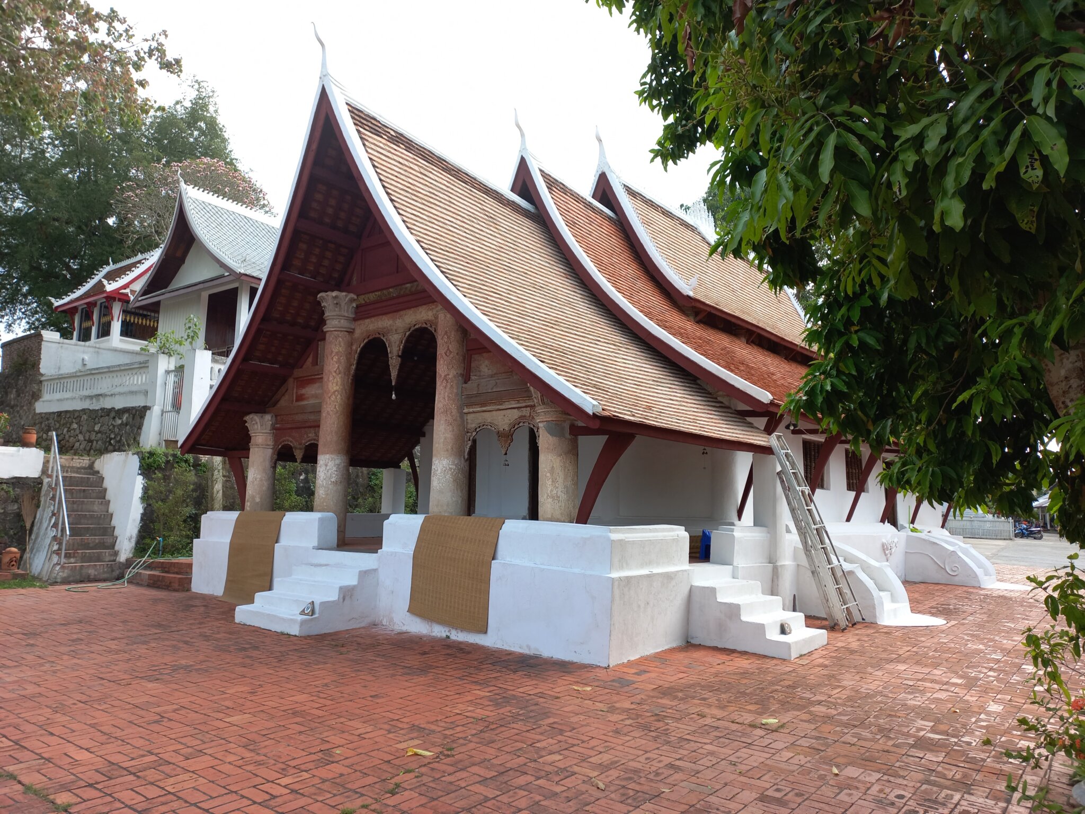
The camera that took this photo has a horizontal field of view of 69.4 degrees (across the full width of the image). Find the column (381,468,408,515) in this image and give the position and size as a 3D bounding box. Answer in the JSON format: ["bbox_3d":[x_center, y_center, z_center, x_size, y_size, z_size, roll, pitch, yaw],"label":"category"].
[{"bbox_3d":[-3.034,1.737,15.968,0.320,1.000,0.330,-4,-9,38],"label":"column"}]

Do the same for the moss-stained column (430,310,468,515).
[{"bbox_3d":[-1.202,0.084,10.221,0.540,3.631,0.540,-4,-9,37],"label":"moss-stained column"}]

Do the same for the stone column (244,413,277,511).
[{"bbox_3d":[-4.512,1.106,12.609,0.491,2.031,0.491,-4,-9,37],"label":"stone column"}]

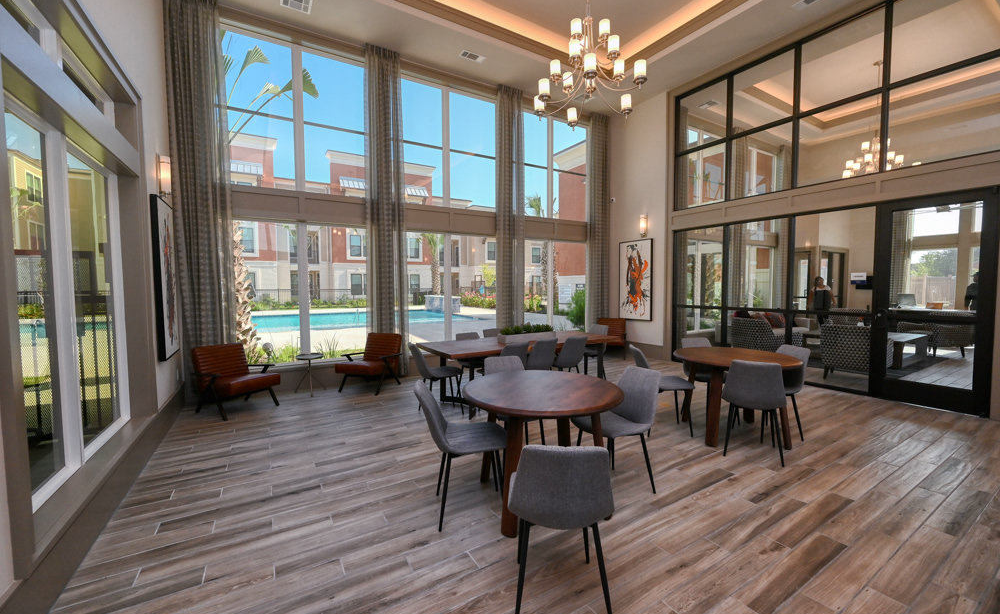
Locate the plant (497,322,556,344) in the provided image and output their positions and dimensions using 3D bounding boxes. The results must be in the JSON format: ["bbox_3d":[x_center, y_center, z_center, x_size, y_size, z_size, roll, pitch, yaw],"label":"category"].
[{"bbox_3d":[0.378,0.331,5.105,0.840,0.225,0.140,-2,4,-31],"label":"plant"}]

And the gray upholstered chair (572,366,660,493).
[{"bbox_3d":[0.838,0.881,2.788,0.545,0.840,0.470,-2,4,-28],"label":"gray upholstered chair"}]

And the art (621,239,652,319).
[{"bbox_3d":[2.792,-0.542,8.017,0.055,1.615,0.765,-2,4,-31],"label":"art"}]

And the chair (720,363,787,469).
[{"bbox_3d":[2.162,0.850,3.326,0.470,0.830,0.580,1,4,30],"label":"chair"}]

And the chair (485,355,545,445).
[{"bbox_3d":[0.116,0.842,3.104,0.458,0.826,0.569,-2,3,-19],"label":"chair"}]

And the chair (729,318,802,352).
[{"bbox_3d":[4.837,0.632,7.081,0.780,0.830,0.730,-1,3,-13],"label":"chair"}]

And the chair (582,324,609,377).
[{"bbox_3d":[1.333,0.711,5.863,0.545,0.840,0.470,-3,4,-36],"label":"chair"}]

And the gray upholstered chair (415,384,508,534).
[{"bbox_3d":[-0.212,0.909,2.513,0.580,0.830,0.470,-1,3,-9],"label":"gray upholstered chair"}]

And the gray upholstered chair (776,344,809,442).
[{"bbox_3d":[2.612,0.817,3.752,0.545,0.840,0.470,-1,3,-8],"label":"gray upholstered chair"}]

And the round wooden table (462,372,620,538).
[{"bbox_3d":[0.275,0.900,2.583,1.037,0.761,1.037,0,3,0],"label":"round wooden table"}]

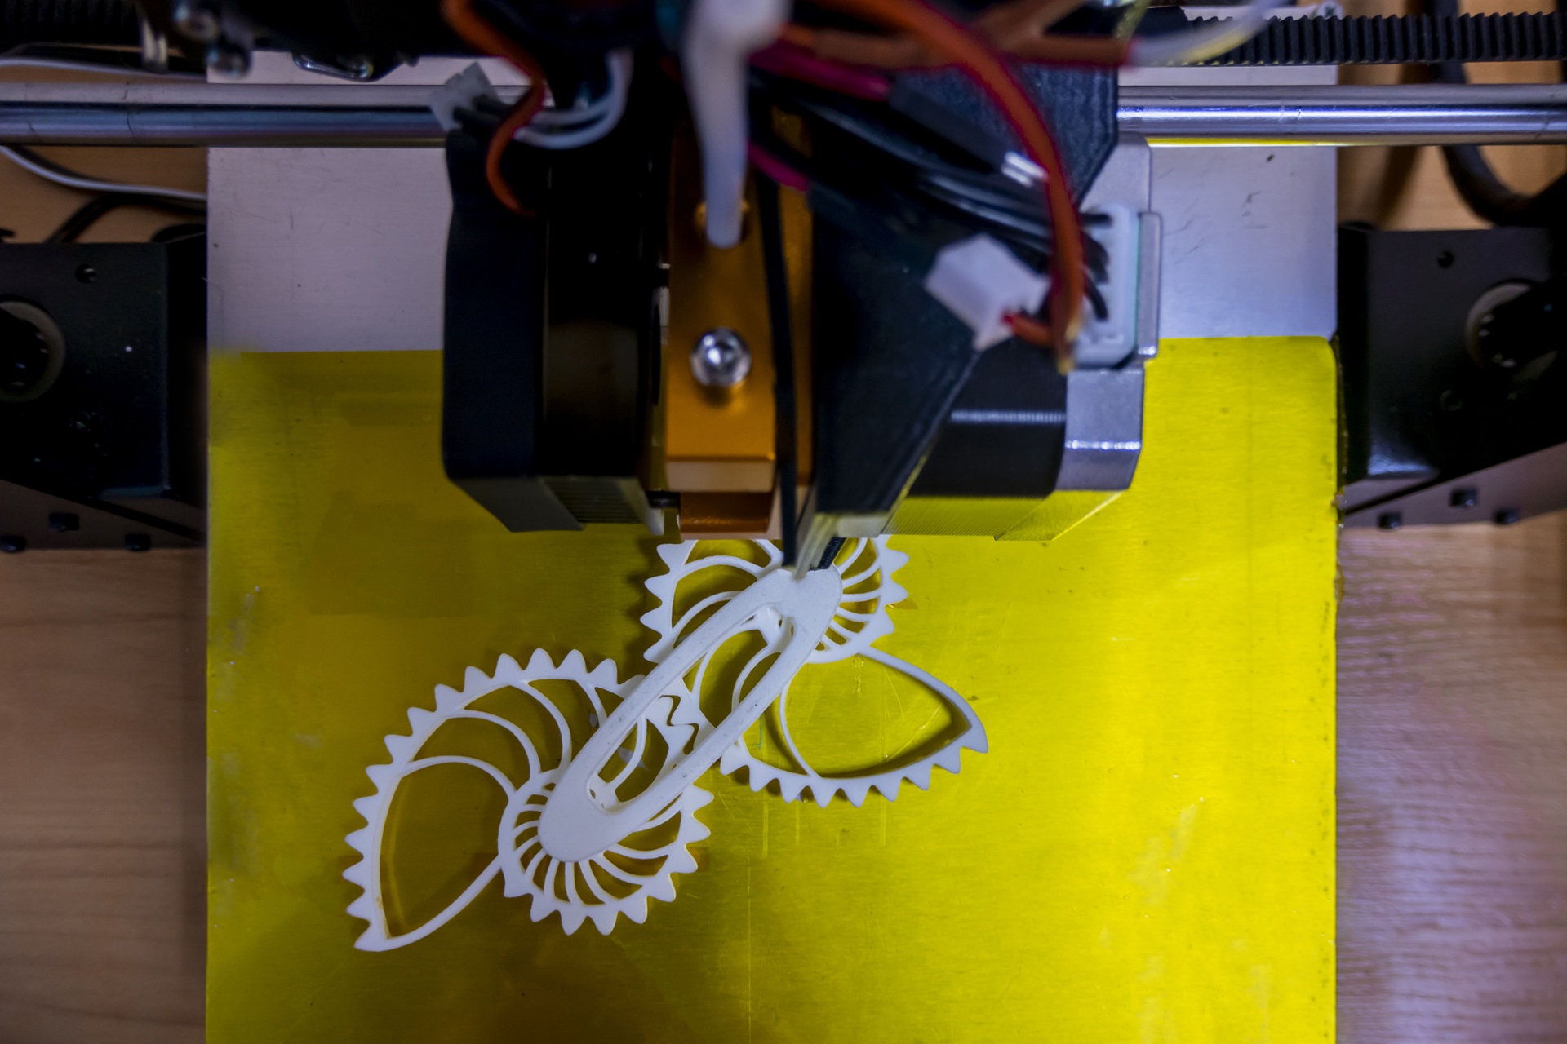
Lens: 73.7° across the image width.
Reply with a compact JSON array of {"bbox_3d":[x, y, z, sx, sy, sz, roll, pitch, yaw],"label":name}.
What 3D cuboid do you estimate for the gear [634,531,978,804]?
[{"bbox_3d":[0.002,0.025,0.203,0.055,0.006,0.070,-25,86,-2],"label":"gear"}]

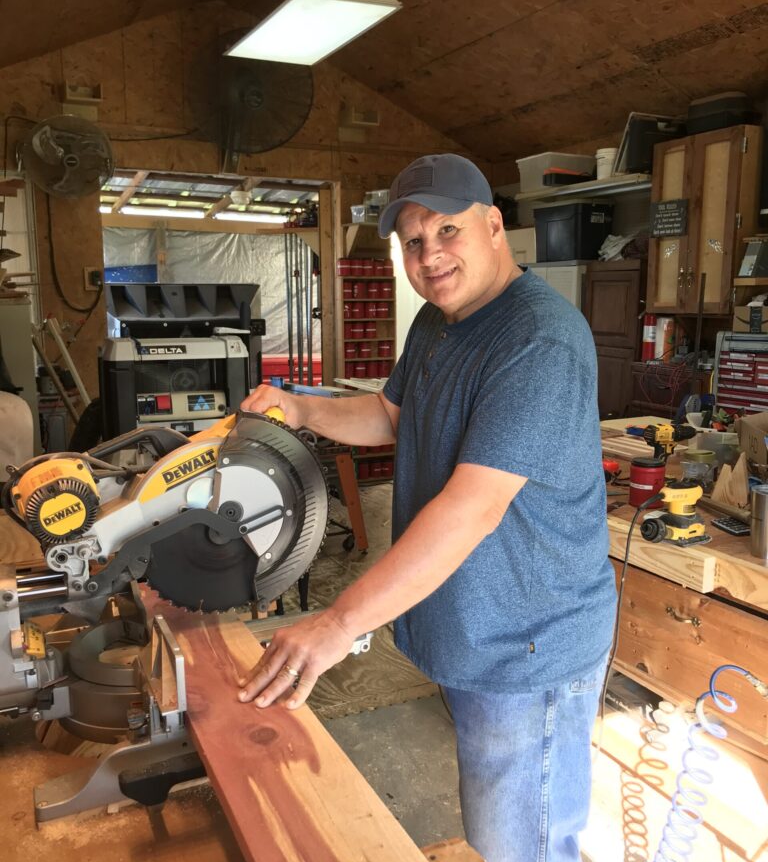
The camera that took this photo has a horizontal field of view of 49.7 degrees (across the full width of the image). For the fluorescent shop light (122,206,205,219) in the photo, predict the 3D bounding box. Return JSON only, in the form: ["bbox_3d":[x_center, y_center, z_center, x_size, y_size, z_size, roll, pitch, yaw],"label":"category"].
[{"bbox_3d":[-2.328,-2.302,8.734,0.888,0.080,0.100,-5,11,-28],"label":"fluorescent shop light"}]

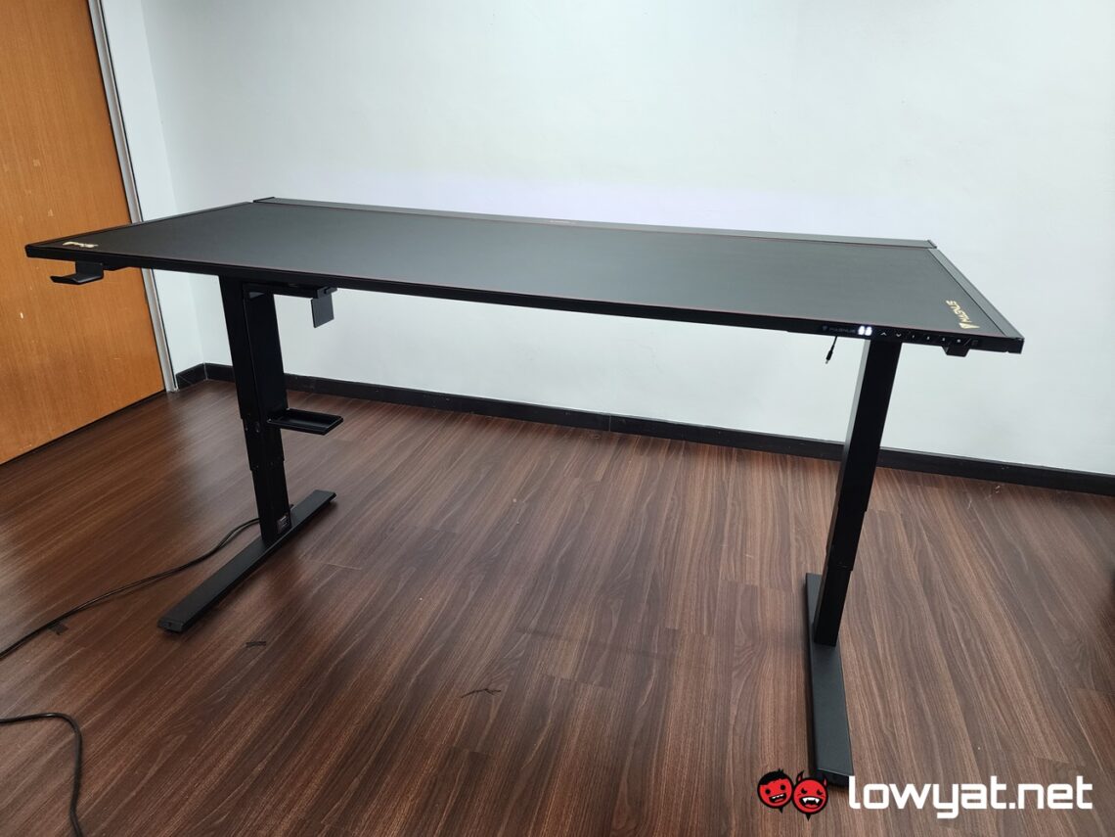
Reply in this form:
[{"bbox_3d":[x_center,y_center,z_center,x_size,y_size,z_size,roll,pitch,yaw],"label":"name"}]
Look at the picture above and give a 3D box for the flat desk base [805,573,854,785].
[{"bbox_3d":[0.642,0.583,1.772,0.070,0.026,0.690,8,24,14],"label":"flat desk base"}]

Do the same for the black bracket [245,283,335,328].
[{"bbox_3d":[-0.685,-0.306,1.923,0.201,0.099,0.109,8,24,14],"label":"black bracket"}]

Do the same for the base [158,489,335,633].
[{"bbox_3d":[-0.863,0.382,2.147,0.070,0.026,0.697,8,24,14],"label":"base"}]

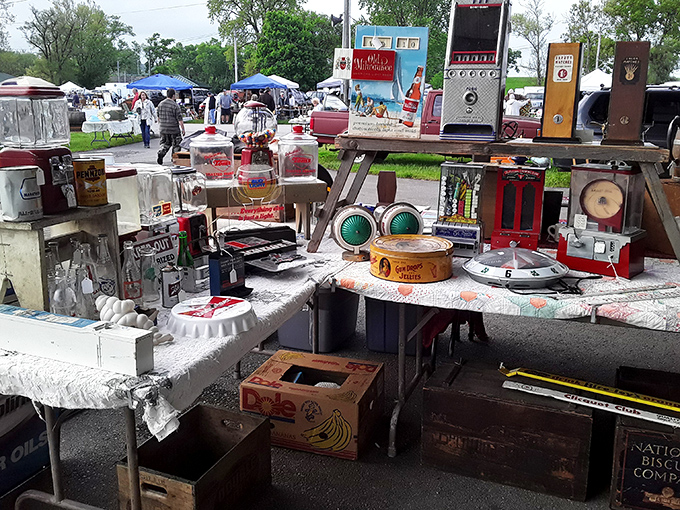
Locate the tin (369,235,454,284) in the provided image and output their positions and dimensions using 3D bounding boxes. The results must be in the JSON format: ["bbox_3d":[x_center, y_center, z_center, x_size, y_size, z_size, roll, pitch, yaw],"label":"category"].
[{"bbox_3d":[0.299,0.015,2.561,0.340,0.123,0.340,1,13,5],"label":"tin"}]

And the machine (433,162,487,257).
[{"bbox_3d":[0.512,-0.193,2.559,0.190,0.378,0.130,6,16,23],"label":"machine"}]

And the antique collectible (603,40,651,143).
[{"bbox_3d":[1.021,-0.568,2.147,0.142,0.347,0.130,7,16,24],"label":"antique collectible"}]

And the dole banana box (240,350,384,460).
[{"bbox_3d":[-0.110,0.651,2.725,0.520,0.254,0.408,5,15,18],"label":"dole banana box"}]

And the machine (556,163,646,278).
[{"bbox_3d":[1.141,-0.170,2.626,0.310,0.450,0.200,13,18,44],"label":"machine"}]

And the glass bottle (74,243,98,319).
[{"bbox_3d":[-0.781,0.099,1.848,0.068,0.255,0.068,-5,15,-19],"label":"glass bottle"}]

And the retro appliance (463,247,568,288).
[{"bbox_3d":[0.651,0.031,2.240,0.390,0.100,0.390,5,15,19],"label":"retro appliance"}]

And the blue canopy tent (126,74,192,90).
[{"bbox_3d":[-10.640,-9.340,36.000,3.050,2.700,3.050,0,14,-2],"label":"blue canopy tent"}]

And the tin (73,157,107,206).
[{"bbox_3d":[-0.782,-0.229,1.910,0.103,0.142,0.103,-8,16,-26],"label":"tin"}]

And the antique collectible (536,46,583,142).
[{"bbox_3d":[0.845,-0.609,2.297,0.165,0.347,0.140,6,16,23],"label":"antique collectible"}]

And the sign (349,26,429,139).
[{"bbox_3d":[0.205,-0.705,2.514,0.297,0.461,0.050,3,-3,15],"label":"sign"}]

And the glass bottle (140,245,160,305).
[{"bbox_3d":[-0.678,0.073,2.156,0.070,0.200,0.070,0,13,0],"label":"glass bottle"}]

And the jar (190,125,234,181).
[{"bbox_3d":[-0.564,-0.442,2.690,0.187,0.257,0.187,-1,14,0],"label":"jar"}]

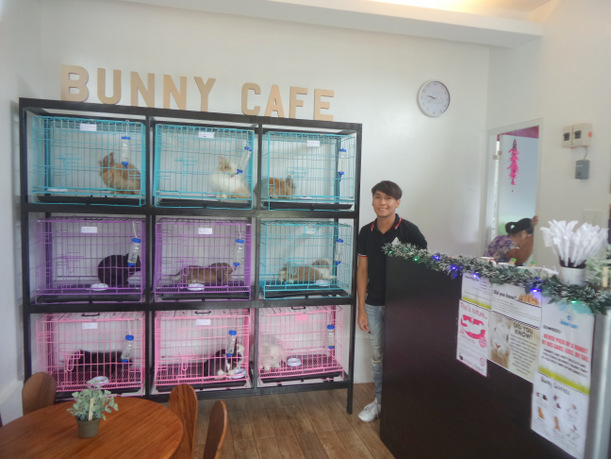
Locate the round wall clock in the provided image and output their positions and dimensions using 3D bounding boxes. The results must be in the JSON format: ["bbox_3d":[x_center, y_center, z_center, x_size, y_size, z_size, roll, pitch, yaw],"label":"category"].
[{"bbox_3d":[1.058,-1.075,3.485,0.297,0.297,0.040,1,4,-12],"label":"round wall clock"}]

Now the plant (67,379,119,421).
[{"bbox_3d":[-0.700,0.571,1.397,0.157,0.152,0.150,1,4,-12],"label":"plant"}]

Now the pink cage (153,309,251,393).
[{"bbox_3d":[-0.727,0.824,3.029,0.609,0.511,0.390,1,4,-13],"label":"pink cage"}]

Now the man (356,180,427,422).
[{"bbox_3d":[0.602,0.503,2.978,0.480,1.666,0.300,4,4,28],"label":"man"}]

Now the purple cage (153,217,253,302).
[{"bbox_3d":[-0.711,0.209,2.990,0.609,0.511,0.390,1,4,-13],"label":"purple cage"}]

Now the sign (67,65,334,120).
[{"bbox_3d":[-0.629,-0.847,2.694,1.682,0.209,0.025,1,4,-12],"label":"sign"}]

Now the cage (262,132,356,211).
[{"bbox_3d":[0.002,-0.396,3.070,0.609,0.511,0.390,1,4,-15],"label":"cage"}]

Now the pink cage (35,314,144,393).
[{"bbox_3d":[-1.393,0.812,2.858,0.609,0.511,0.390,1,4,-13],"label":"pink cage"}]

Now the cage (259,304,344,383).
[{"bbox_3d":[-0.056,0.816,3.148,0.609,0.511,0.390,1,4,-11],"label":"cage"}]

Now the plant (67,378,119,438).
[{"bbox_3d":[-0.700,0.580,1.397,0.157,0.170,0.150,1,4,-12],"label":"plant"}]

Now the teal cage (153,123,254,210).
[{"bbox_3d":[-0.688,-0.408,2.929,0.609,0.511,0.390,1,4,-14],"label":"teal cage"}]

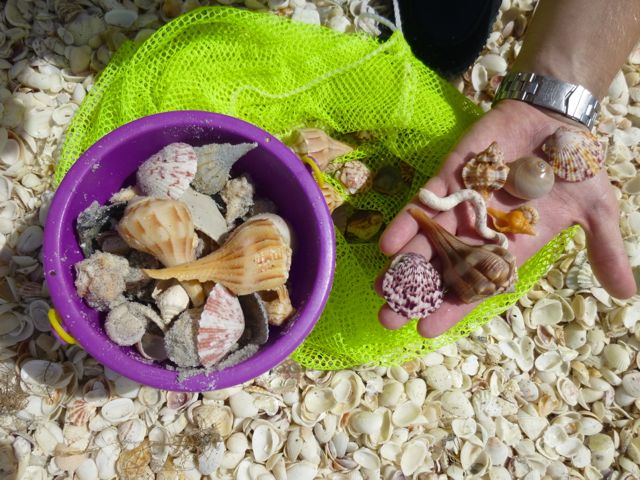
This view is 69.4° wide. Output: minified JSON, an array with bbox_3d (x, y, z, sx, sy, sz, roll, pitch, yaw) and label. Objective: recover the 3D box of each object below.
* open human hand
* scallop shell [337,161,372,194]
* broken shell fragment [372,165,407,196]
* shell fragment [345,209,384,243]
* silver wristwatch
[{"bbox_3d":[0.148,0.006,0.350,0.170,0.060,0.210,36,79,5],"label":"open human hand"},{"bbox_3d":[0.032,-0.058,0.425,0.032,0.022,0.032,-11,79,-5],"label":"scallop shell"},{"bbox_3d":[0.064,-0.055,0.430,0.031,0.018,0.029,-6,79,-4],"label":"broken shell fragment"},{"bbox_3d":[0.042,-0.013,0.430,0.036,0.020,0.030,-17,80,-6],"label":"shell fragment"},{"bbox_3d":[0.181,-0.114,0.368,0.072,0.055,0.038,15,95,0],"label":"silver wristwatch"}]

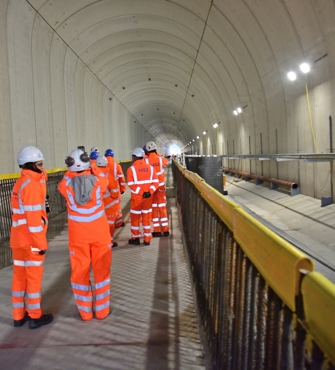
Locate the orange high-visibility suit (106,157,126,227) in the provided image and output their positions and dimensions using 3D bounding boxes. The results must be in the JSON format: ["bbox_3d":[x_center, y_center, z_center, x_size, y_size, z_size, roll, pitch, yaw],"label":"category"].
[{"bbox_3d":[-1.195,0.108,9.750,0.560,1.600,0.400,1,5,25],"label":"orange high-visibility suit"}]

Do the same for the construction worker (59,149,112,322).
[{"bbox_3d":[-0.863,0.475,4.380,0.550,1.790,0.470,-1,4,-2],"label":"construction worker"}]

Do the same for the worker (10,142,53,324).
[{"bbox_3d":[-1.372,0.495,4.200,0.400,1.800,0.500,-4,5,-35],"label":"worker"}]

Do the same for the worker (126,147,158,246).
[{"bbox_3d":[-0.471,0.176,7.850,0.600,1.830,0.400,-2,5,-8],"label":"worker"}]

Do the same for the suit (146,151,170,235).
[{"bbox_3d":[-0.194,0.154,8.500,0.580,1.620,0.420,-1,4,6],"label":"suit"}]

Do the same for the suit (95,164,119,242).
[{"bbox_3d":[-1.125,0.324,7.800,0.520,1.470,0.440,1,5,25],"label":"suit"}]

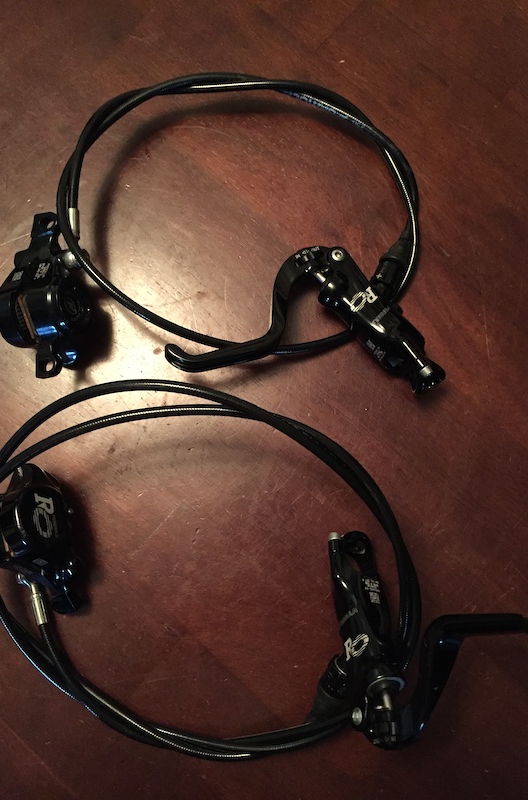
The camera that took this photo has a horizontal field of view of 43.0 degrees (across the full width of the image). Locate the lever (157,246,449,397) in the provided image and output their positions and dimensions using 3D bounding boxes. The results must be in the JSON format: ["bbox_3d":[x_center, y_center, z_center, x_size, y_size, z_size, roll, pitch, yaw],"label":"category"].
[{"bbox_3d":[0.019,-0.040,0.345,0.140,0.038,0.074,5,77,1],"label":"lever"}]

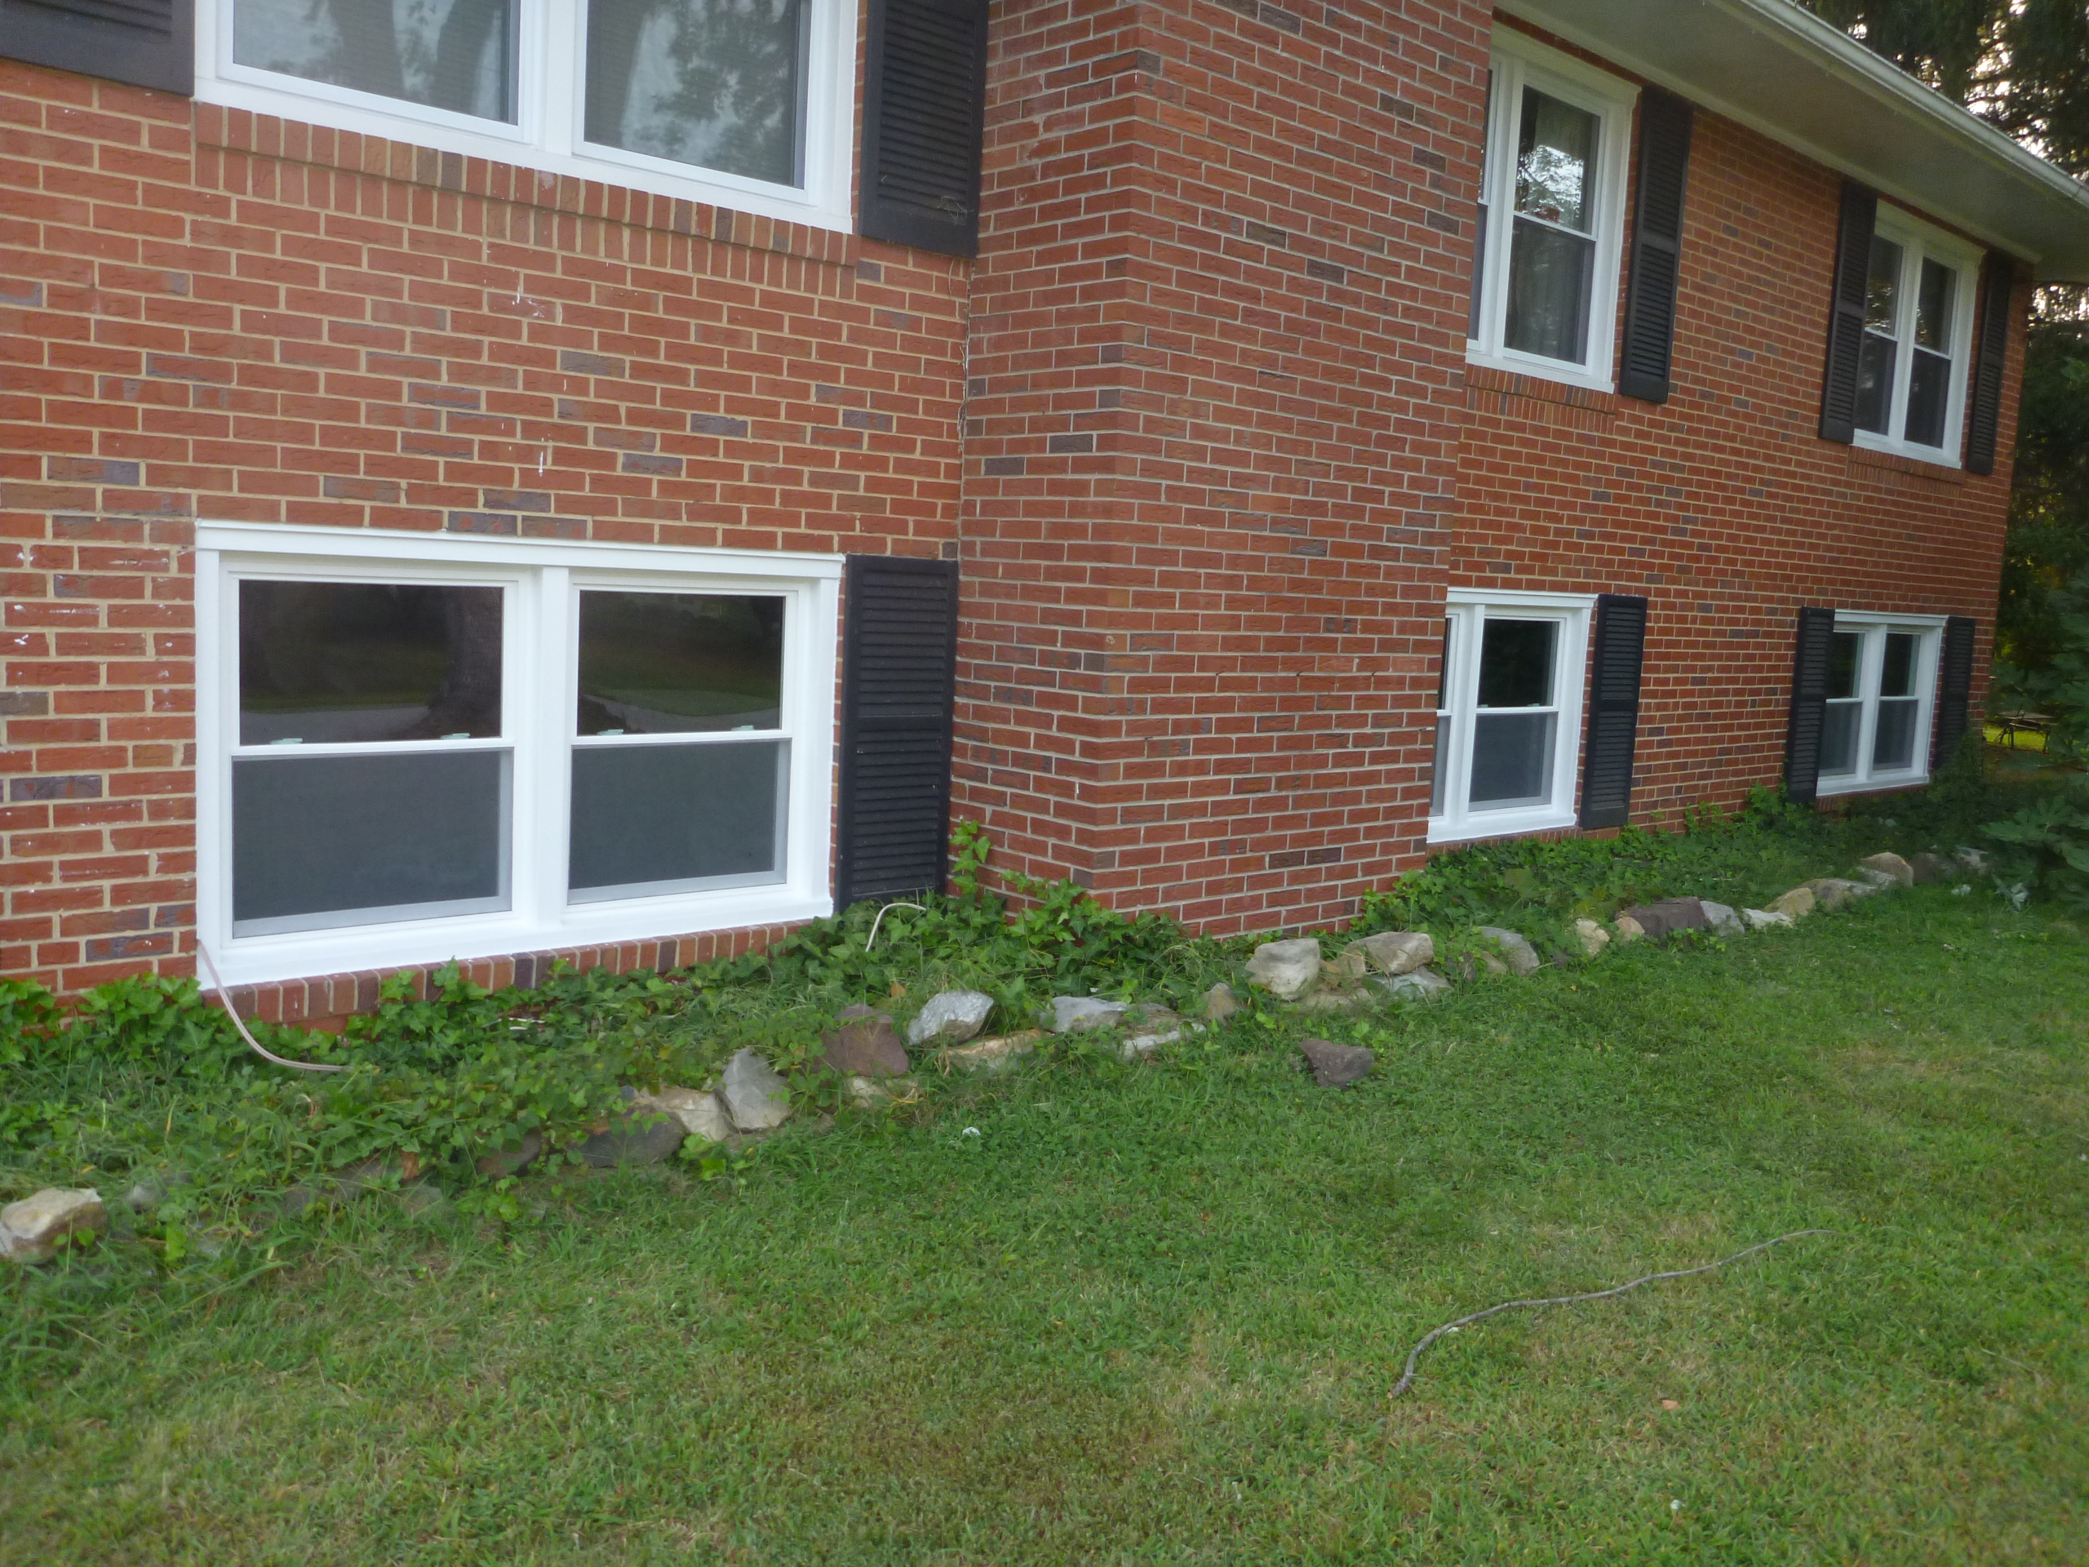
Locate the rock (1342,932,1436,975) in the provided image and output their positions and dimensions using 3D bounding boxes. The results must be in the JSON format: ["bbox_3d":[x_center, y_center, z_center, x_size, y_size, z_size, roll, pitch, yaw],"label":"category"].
[{"bbox_3d":[1.246,0.614,6.125,0.347,0.126,0.243,-4,9,-42],"label":"rock"}]

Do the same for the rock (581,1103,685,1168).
[{"bbox_3d":[-0.966,0.825,3.948,0.250,0.125,0.180,-4,9,-42],"label":"rock"}]

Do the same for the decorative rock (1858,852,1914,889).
[{"bbox_3d":[4.384,0.449,8.805,0.273,0.168,0.205,-4,9,-42],"label":"decorative rock"}]

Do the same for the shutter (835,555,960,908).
[{"bbox_3d":[-0.495,-0.154,5.736,0.445,1.200,0.040,-4,9,-42],"label":"shutter"}]

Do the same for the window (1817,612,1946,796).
[{"bbox_3d":[5.609,-0.547,11.348,1.940,1.190,0.120,-4,9,-42],"label":"window"}]

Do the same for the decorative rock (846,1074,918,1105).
[{"bbox_3d":[-0.437,0.824,4.490,0.200,0.075,0.150,-4,9,-42],"label":"decorative rock"}]

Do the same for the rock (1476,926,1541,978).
[{"bbox_3d":[1.737,0.627,6.335,0.260,0.160,0.180,-4,9,-42],"label":"rock"}]

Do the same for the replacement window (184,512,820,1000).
[{"bbox_3d":[-1.423,-0.105,4.944,1.965,1.195,0.120,-4,9,-42],"label":"replacement window"}]

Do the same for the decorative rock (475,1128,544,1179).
[{"bbox_3d":[-1.216,0.839,3.839,0.170,0.110,0.140,-4,9,-42],"label":"decorative rock"}]

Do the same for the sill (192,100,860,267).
[{"bbox_3d":[-1.346,-1.653,4.773,1.965,0.100,0.110,-4,9,-42],"label":"sill"}]

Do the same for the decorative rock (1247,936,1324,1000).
[{"bbox_3d":[0.800,0.612,5.633,0.247,0.181,0.173,-4,9,-42],"label":"decorative rock"}]

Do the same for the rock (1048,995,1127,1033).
[{"bbox_3d":[0.133,0.694,5.029,0.230,0.090,0.164,-4,9,-42],"label":"rock"}]

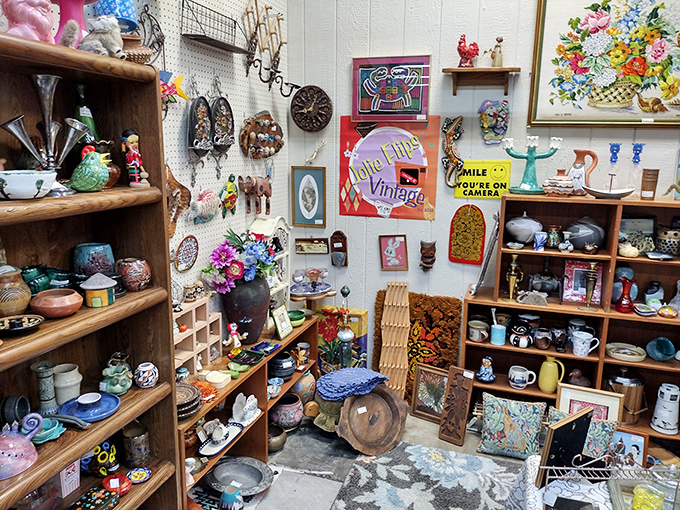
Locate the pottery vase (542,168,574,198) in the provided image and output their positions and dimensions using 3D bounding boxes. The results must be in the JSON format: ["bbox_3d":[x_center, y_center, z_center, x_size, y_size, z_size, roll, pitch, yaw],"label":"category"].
[{"bbox_3d":[1.113,-0.362,2.694,0.148,0.135,0.148,5,12,18],"label":"pottery vase"}]

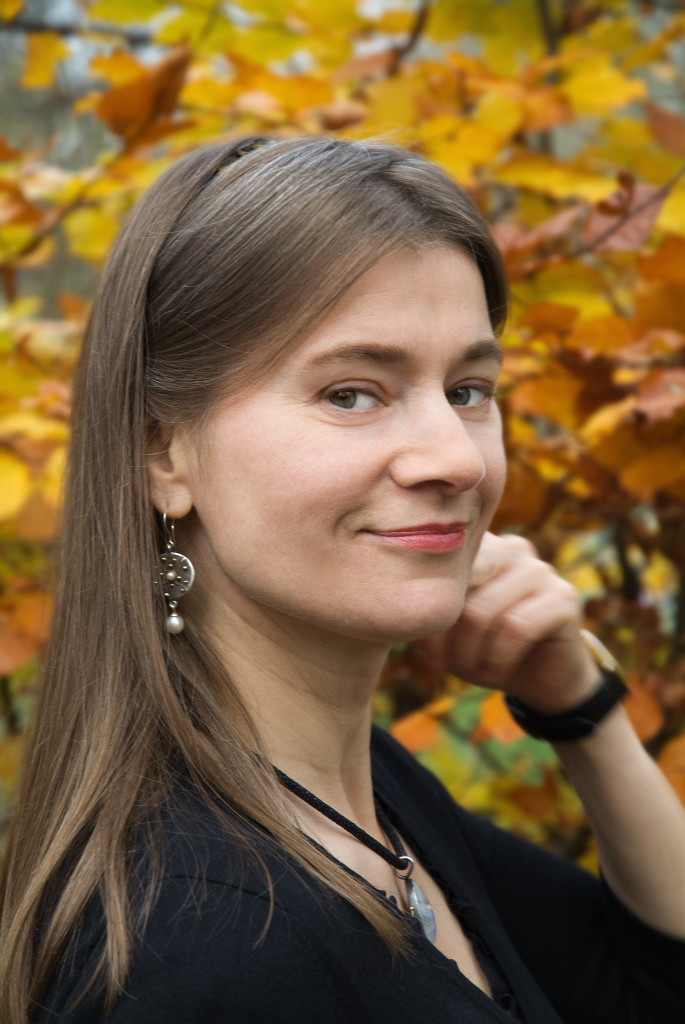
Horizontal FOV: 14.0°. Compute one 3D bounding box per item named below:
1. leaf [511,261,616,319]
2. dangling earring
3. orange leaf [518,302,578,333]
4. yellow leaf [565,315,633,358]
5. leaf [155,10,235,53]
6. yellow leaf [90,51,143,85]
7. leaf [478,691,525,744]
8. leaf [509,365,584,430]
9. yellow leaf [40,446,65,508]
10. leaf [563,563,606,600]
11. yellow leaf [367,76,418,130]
[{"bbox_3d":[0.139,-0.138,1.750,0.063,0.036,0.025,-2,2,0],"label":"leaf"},{"bbox_3d":[-0.078,0.026,1.270,0.021,0.058,0.010,-1,2,23],"label":"dangling earring"},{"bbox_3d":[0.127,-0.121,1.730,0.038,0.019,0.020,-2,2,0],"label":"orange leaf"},{"bbox_3d":[0.184,-0.126,2.000,0.050,0.032,0.025,0,2,0],"label":"yellow leaf"},{"bbox_3d":[-0.113,-0.371,2.150,0.063,0.034,0.030,0,2,0],"label":"leaf"},{"bbox_3d":[-0.163,-0.325,2.050,0.044,0.030,0.025,0,2,0],"label":"yellow leaf"},{"bbox_3d":[0.113,0.142,1.950,0.038,0.041,0.025,0,2,0],"label":"leaf"},{"bbox_3d":[0.126,-0.071,1.720,0.047,0.041,0.020,-2,2,6],"label":"leaf"},{"bbox_3d":[-0.201,-0.026,2.000,0.030,0.044,0.025,0,2,0],"label":"yellow leaf"},{"bbox_3d":[0.161,0.045,1.850,0.028,0.024,0.013,-2,2,0],"label":"leaf"},{"bbox_3d":[0.034,-0.275,1.880,0.035,0.036,0.015,-2,2,0],"label":"yellow leaf"}]

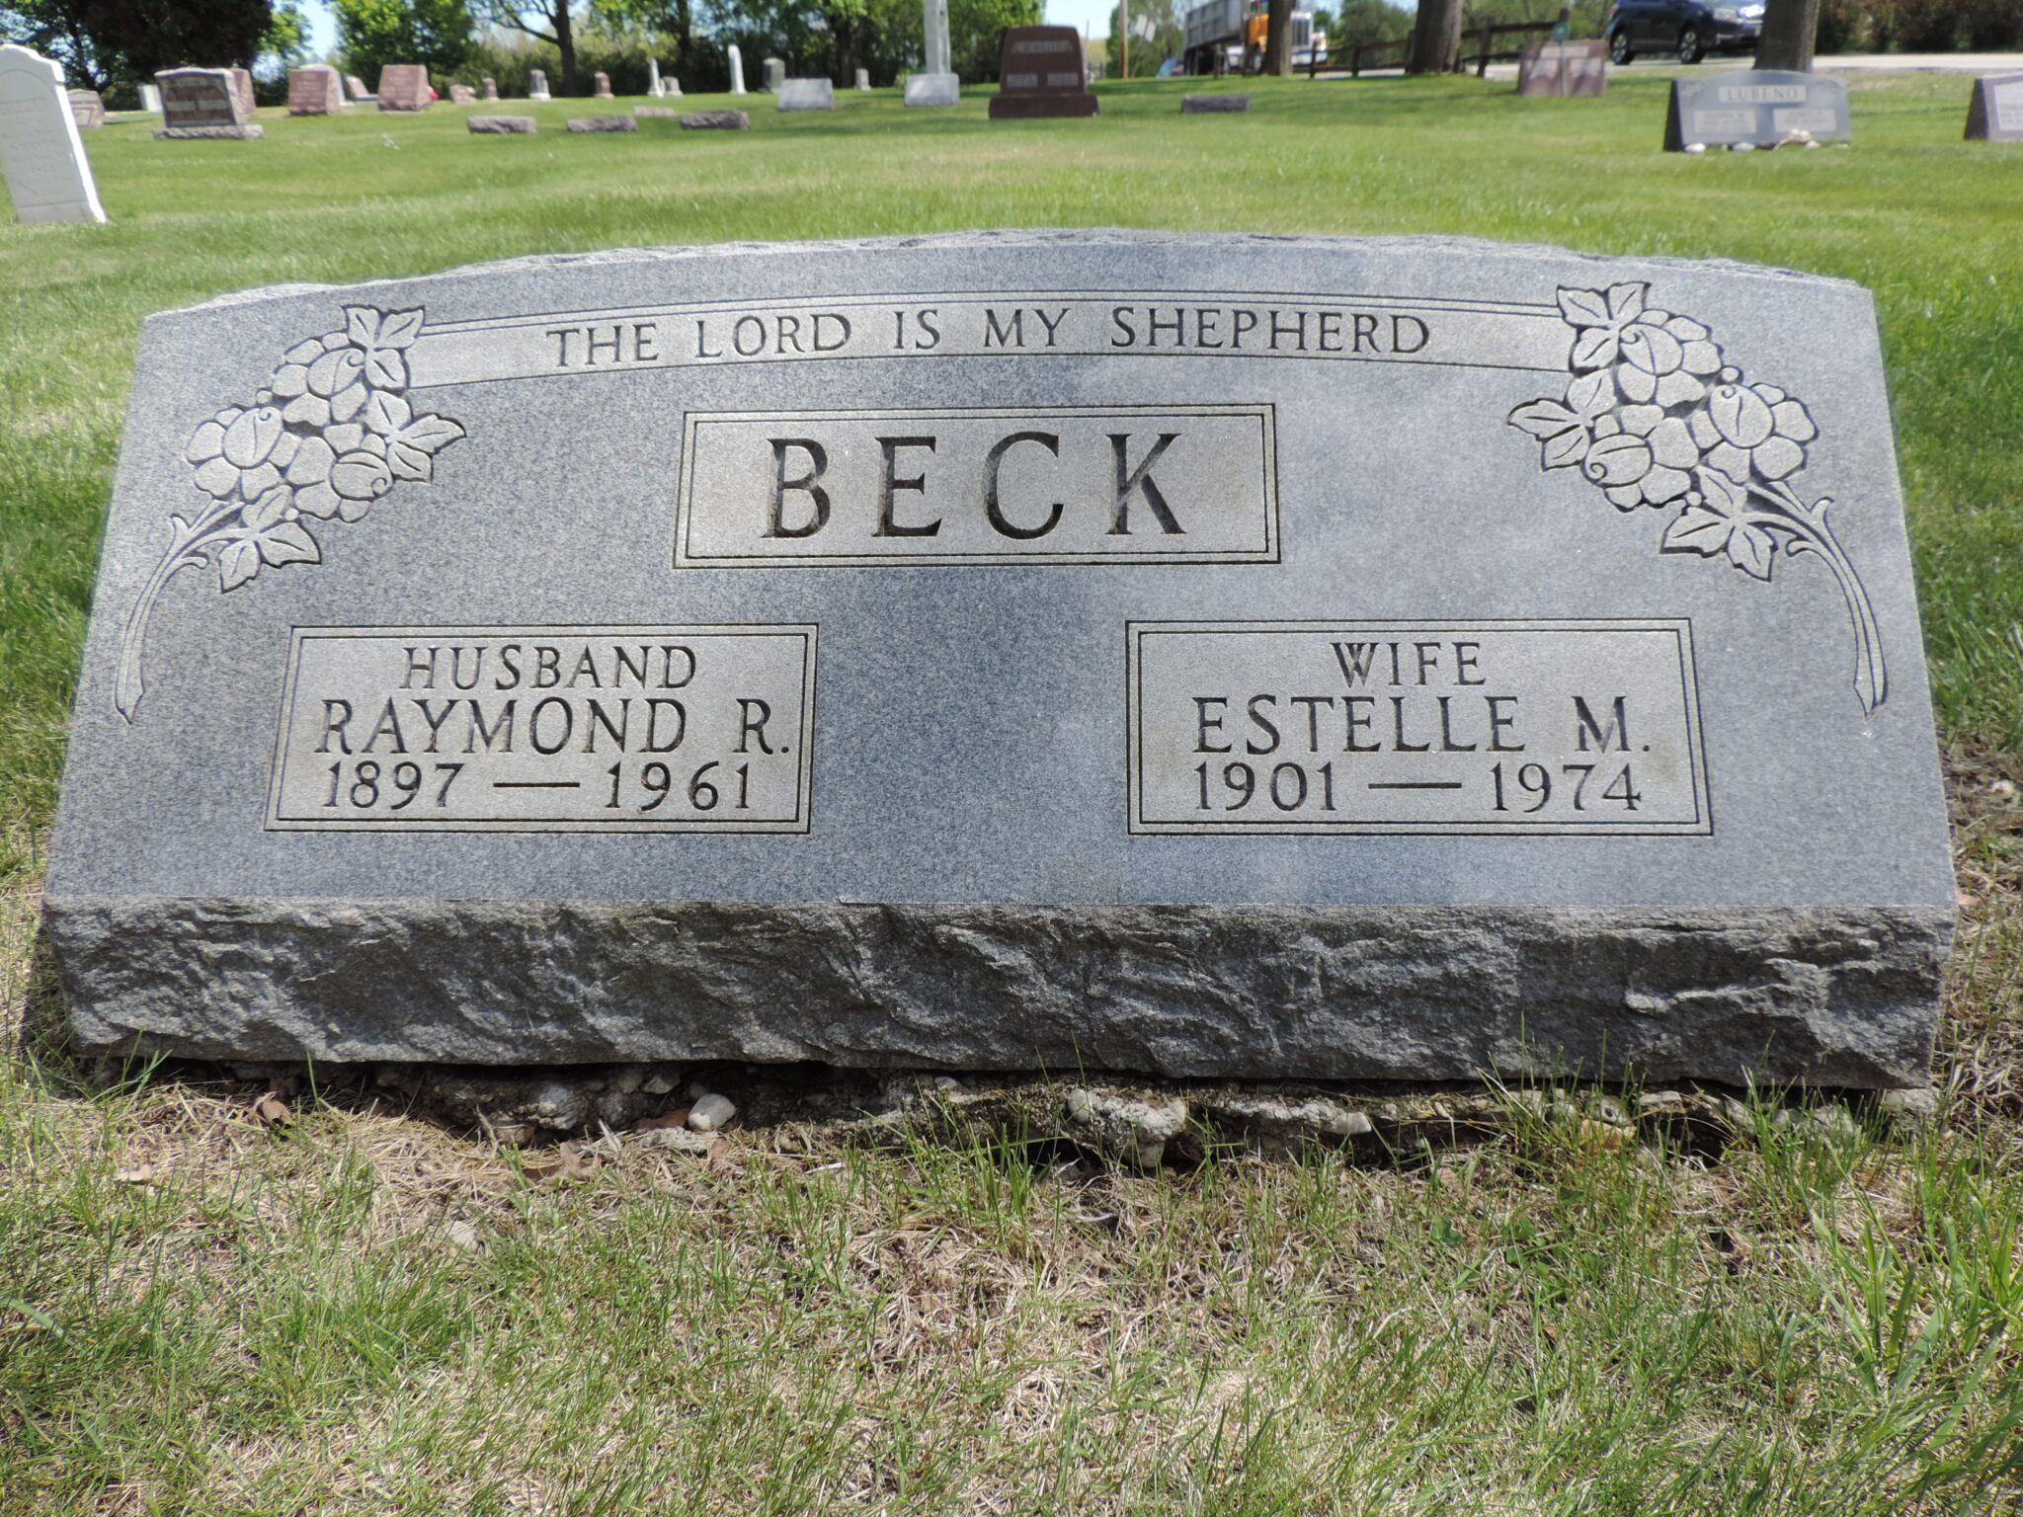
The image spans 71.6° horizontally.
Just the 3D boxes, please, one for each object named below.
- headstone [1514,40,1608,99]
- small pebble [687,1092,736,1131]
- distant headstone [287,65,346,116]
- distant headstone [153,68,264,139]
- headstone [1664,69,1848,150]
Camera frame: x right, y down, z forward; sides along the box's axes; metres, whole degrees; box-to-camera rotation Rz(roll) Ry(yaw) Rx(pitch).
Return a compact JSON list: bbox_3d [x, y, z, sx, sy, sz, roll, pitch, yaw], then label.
[{"bbox_3d":[6.291,-7.867,16.000,0.900,0.570,0.290,0,25,4],"label":"headstone"},{"bbox_3d":[-0.176,0.208,0.825,0.027,0.020,0.023,-2,25,0],"label":"small pebble"},{"bbox_3d":[-11.257,-10.670,22.500,0.645,0.660,0.300,1,25,5],"label":"distant headstone"},{"bbox_3d":[-9.359,-7.555,16.200,1.080,0.740,0.380,1,25,5],"label":"distant headstone"},{"bbox_3d":[4.913,-4.221,9.150,1.050,0.450,0.260,0,25,4],"label":"headstone"}]

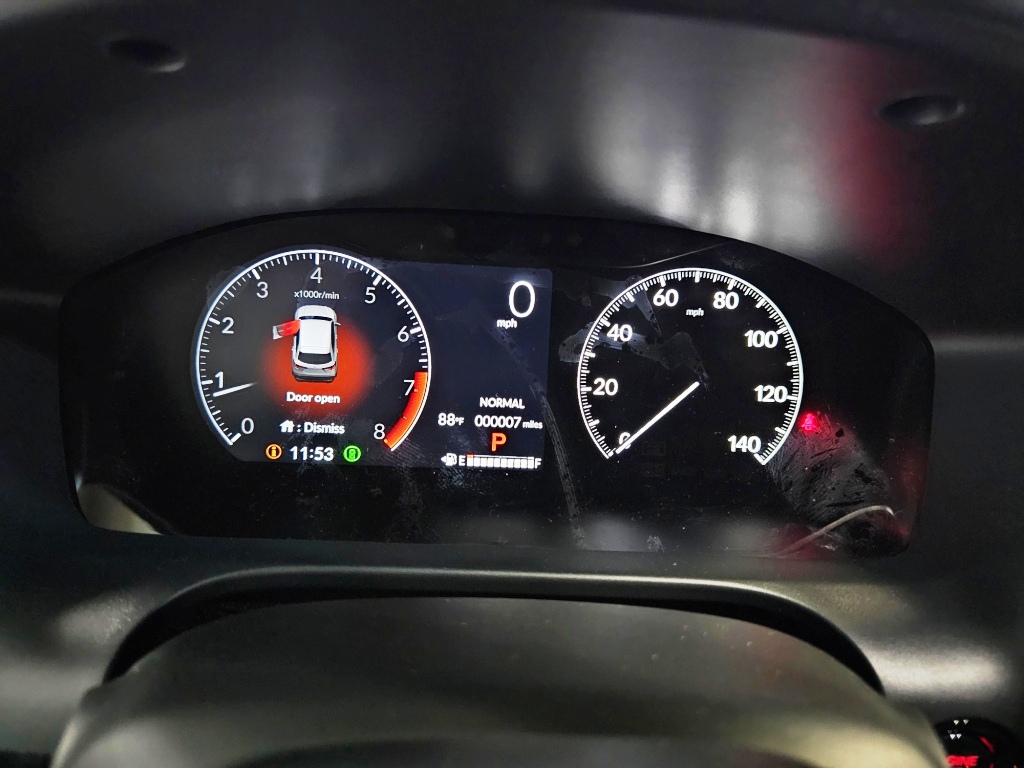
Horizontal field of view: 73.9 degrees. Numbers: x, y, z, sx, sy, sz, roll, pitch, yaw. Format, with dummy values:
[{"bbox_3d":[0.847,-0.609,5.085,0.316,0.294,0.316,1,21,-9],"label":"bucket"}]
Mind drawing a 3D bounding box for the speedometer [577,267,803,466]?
[{"bbox_3d":[0.077,-0.008,0.294,0.099,0.086,0.014,2,4,-2],"label":"speedometer"}]

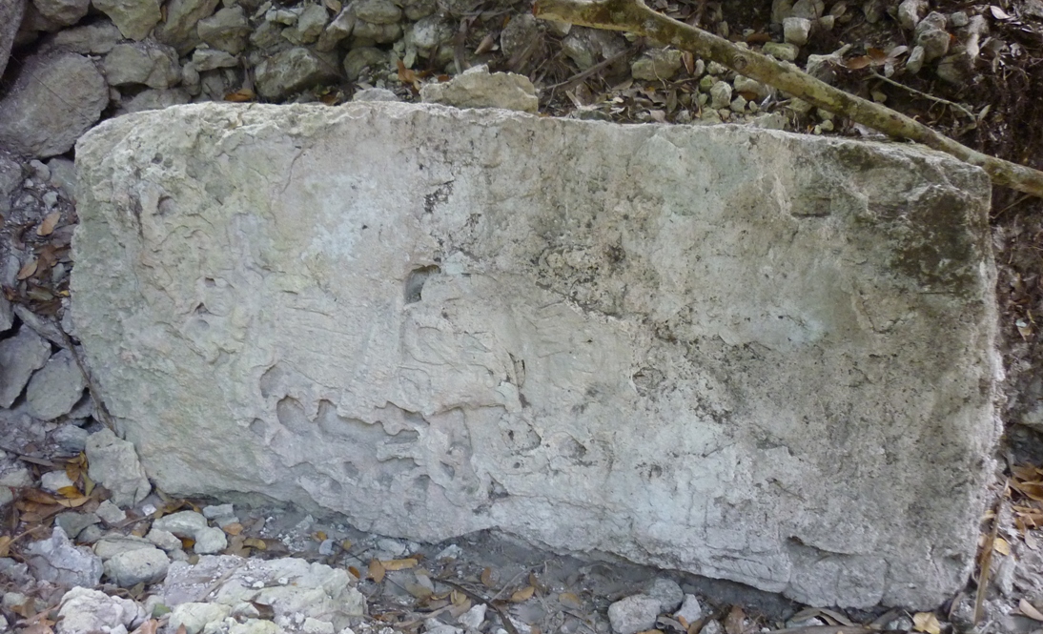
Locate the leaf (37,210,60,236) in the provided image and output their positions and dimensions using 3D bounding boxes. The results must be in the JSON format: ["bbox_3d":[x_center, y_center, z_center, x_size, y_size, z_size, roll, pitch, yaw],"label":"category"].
[{"bbox_3d":[-1.188,-0.235,2.500,0.036,0.010,0.072,29,64,15],"label":"leaf"}]

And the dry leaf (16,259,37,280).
[{"bbox_3d":[-1.215,-0.115,2.450,0.031,0.012,0.073,22,48,3],"label":"dry leaf"}]

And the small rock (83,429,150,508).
[{"bbox_3d":[-0.893,0.333,2.200,0.140,0.140,0.110,-11,31,-23],"label":"small rock"}]

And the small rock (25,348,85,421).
[{"bbox_3d":[-1.103,0.160,2.350,0.135,0.140,0.110,-13,31,-25],"label":"small rock"}]

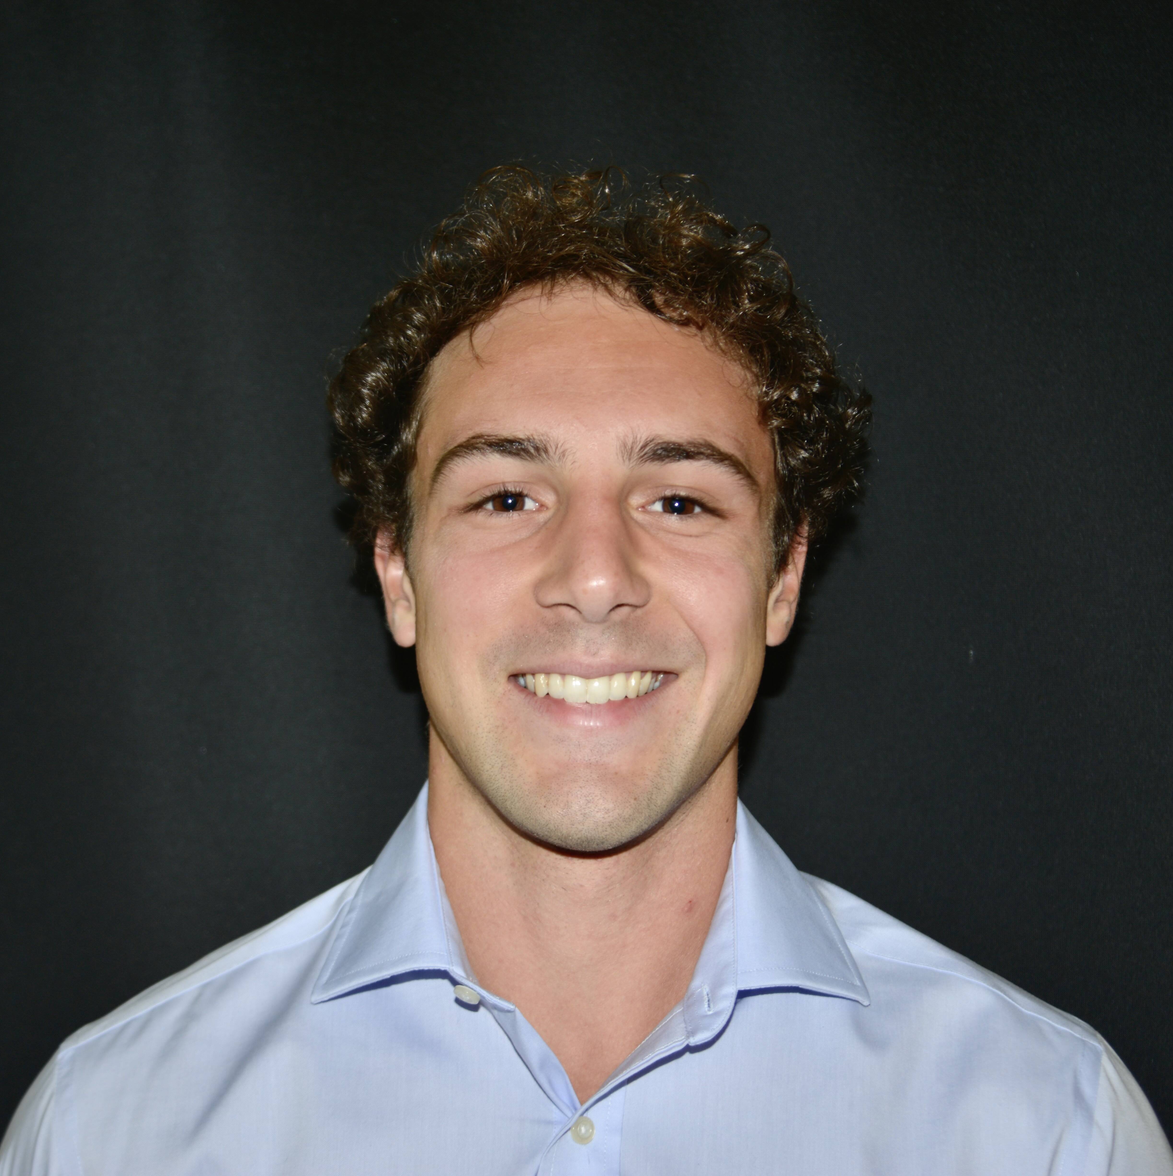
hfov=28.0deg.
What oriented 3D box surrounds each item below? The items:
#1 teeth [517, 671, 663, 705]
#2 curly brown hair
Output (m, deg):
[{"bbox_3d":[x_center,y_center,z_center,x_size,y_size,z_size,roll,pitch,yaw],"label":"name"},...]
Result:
[{"bbox_3d":[0.001,0.037,0.879,0.055,0.013,0.021,0,0,0],"label":"teeth"},{"bbox_3d":[0.005,-0.081,0.968,0.221,0.180,0.205,0,0,0],"label":"curly brown hair"}]

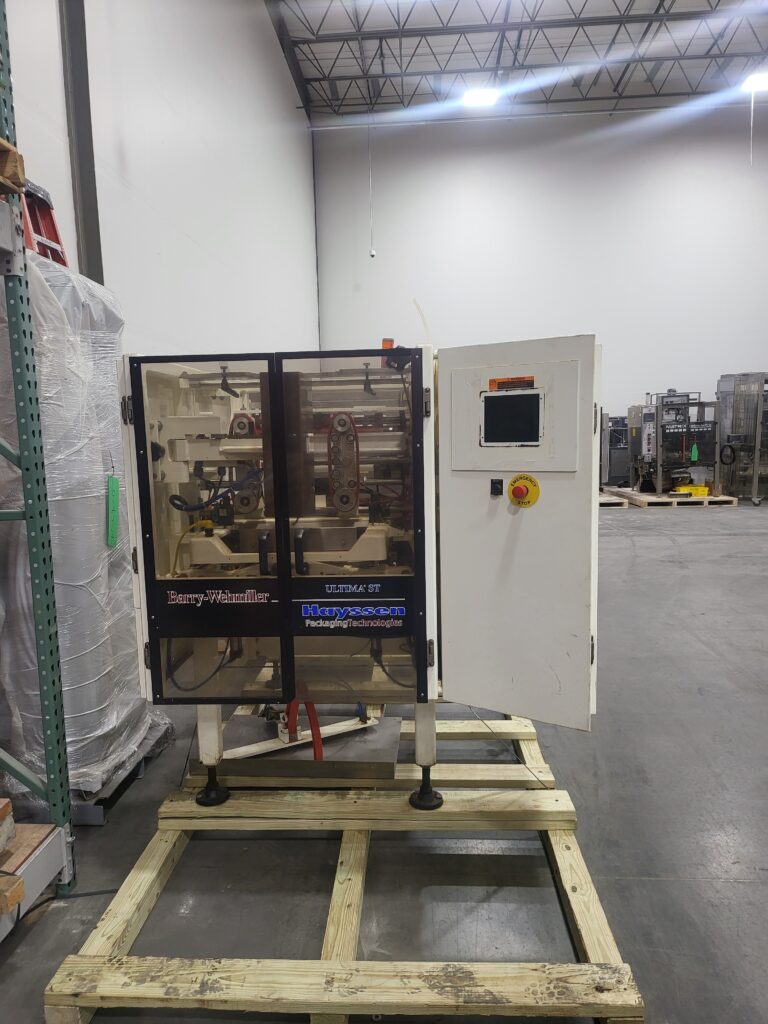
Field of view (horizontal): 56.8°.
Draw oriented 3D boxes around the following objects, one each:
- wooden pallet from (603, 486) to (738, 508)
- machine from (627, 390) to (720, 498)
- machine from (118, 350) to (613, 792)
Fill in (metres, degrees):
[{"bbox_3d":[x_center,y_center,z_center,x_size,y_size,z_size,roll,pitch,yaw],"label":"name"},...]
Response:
[{"bbox_3d":[5.194,-0.287,13.109,1.584,0.132,2.315,-1,7,2],"label":"wooden pallet"},{"bbox_3d":[5.214,-1.250,12.965,1.245,1.814,1.478,-1,7,2],"label":"machine"},{"bbox_3d":[-0.042,0.196,2.927,1.445,1.701,1.820,-1,7,4],"label":"machine"}]

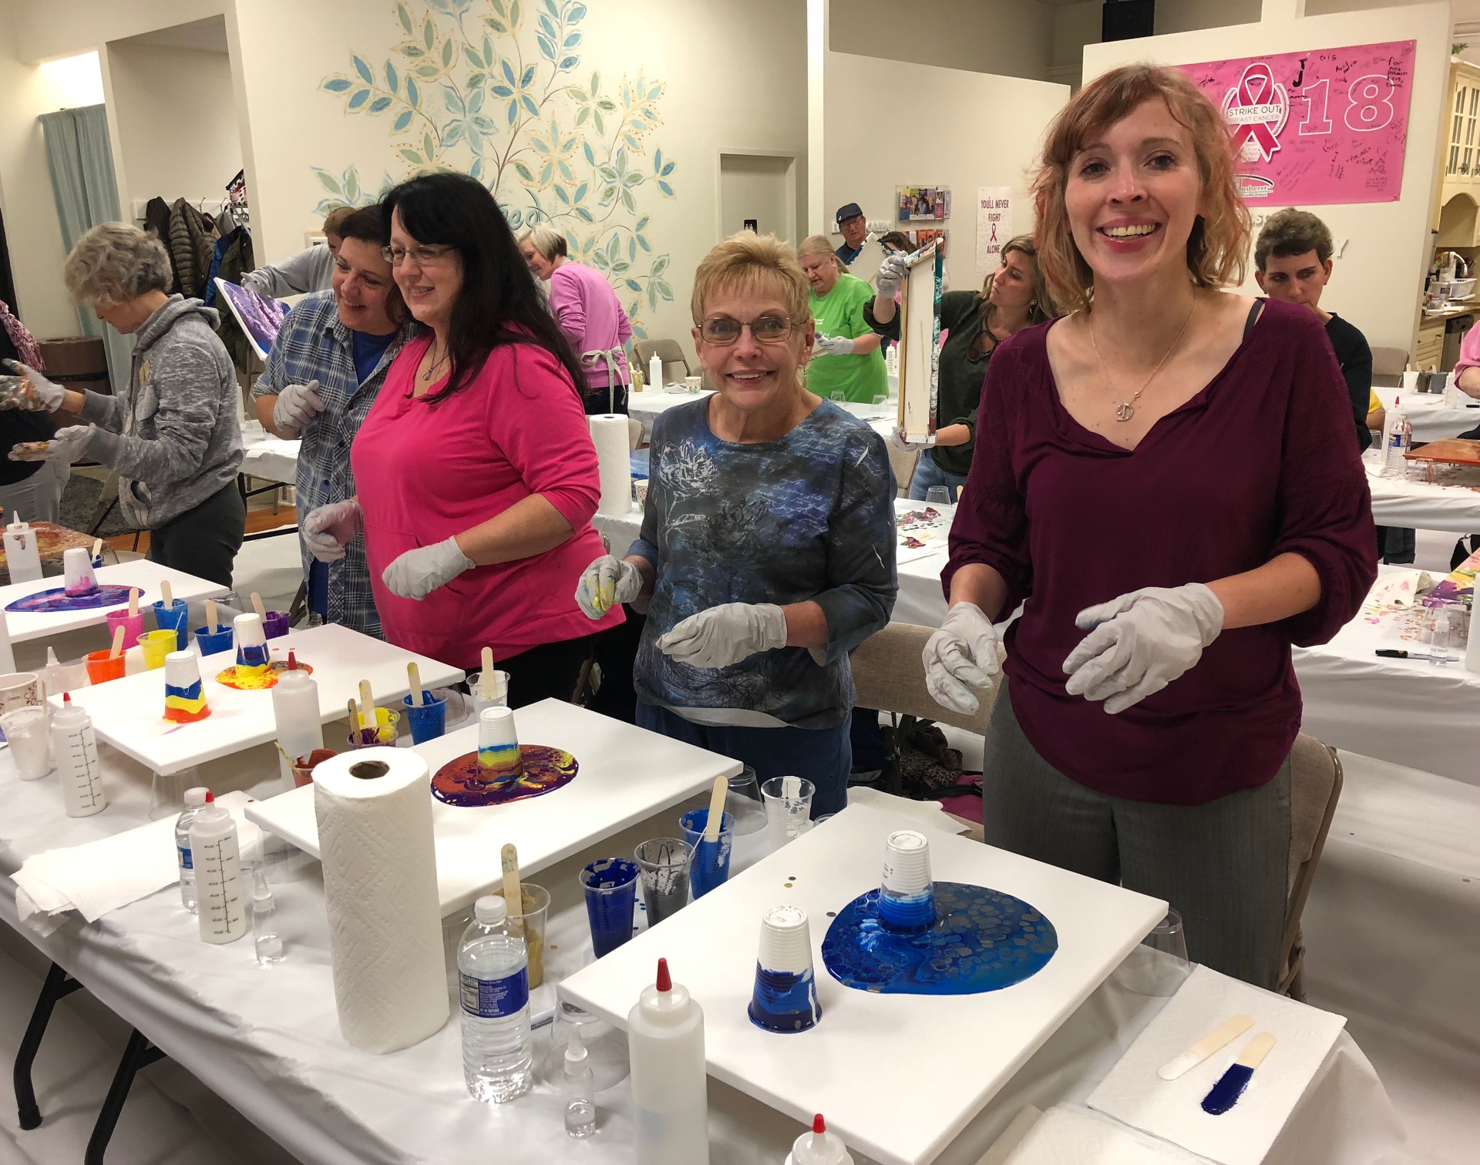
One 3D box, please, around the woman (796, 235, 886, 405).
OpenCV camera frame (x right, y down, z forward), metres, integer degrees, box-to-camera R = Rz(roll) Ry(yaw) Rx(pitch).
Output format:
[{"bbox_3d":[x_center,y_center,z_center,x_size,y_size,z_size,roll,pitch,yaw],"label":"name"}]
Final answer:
[{"bbox_3d":[0.477,-0.871,6.037,0.490,1.530,0.400,10,19,36],"label":"woman"}]

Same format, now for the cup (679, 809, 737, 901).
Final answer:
[{"bbox_3d":[-0.037,0.338,1.538,0.069,0.097,0.069,-1,15,0],"label":"cup"}]

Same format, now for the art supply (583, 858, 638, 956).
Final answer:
[{"bbox_3d":[-0.144,0.375,1.419,0.070,0.098,0.070,-3,16,-6],"label":"art supply"}]

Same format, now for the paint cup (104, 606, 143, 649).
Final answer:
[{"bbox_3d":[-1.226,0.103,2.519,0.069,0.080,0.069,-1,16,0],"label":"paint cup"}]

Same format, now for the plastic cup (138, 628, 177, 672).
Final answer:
[{"bbox_3d":[-1.052,0.148,2.287,0.070,0.098,0.070,-8,17,-24],"label":"plastic cup"}]

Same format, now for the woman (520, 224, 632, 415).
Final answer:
[{"bbox_3d":[-0.708,-0.829,5.780,0.460,1.580,0.460,-14,20,-39],"label":"woman"}]

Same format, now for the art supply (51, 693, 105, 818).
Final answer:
[{"bbox_3d":[-0.950,0.244,1.796,0.055,0.181,0.055,-1,15,0],"label":"art supply"}]

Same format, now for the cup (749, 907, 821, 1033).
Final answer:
[{"bbox_3d":[0.041,0.353,1.161,0.069,0.100,0.069,-1,15,0],"label":"cup"}]

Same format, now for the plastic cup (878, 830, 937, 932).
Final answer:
[{"bbox_3d":[0.176,0.314,1.322,0.066,0.093,0.066,-1,15,0],"label":"plastic cup"}]

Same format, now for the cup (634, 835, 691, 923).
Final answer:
[{"bbox_3d":[-0.086,0.359,1.464,0.069,0.097,0.069,-1,15,0],"label":"cup"}]

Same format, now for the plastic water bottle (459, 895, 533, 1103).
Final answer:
[{"bbox_3d":[-0.231,0.389,1.185,0.065,0.197,0.065,-4,16,-11],"label":"plastic water bottle"}]

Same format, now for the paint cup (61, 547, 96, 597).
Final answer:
[{"bbox_3d":[-1.386,-0.023,2.633,0.069,0.095,0.069,-1,15,0],"label":"paint cup"}]

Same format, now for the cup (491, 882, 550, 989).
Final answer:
[{"bbox_3d":[-0.235,0.389,1.371,0.067,0.095,0.067,-1,15,0],"label":"cup"}]

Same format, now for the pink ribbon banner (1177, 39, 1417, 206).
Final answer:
[{"bbox_3d":[3.343,-2.935,8.161,1.820,0.910,0.020,12,20,39],"label":"pink ribbon banner"}]

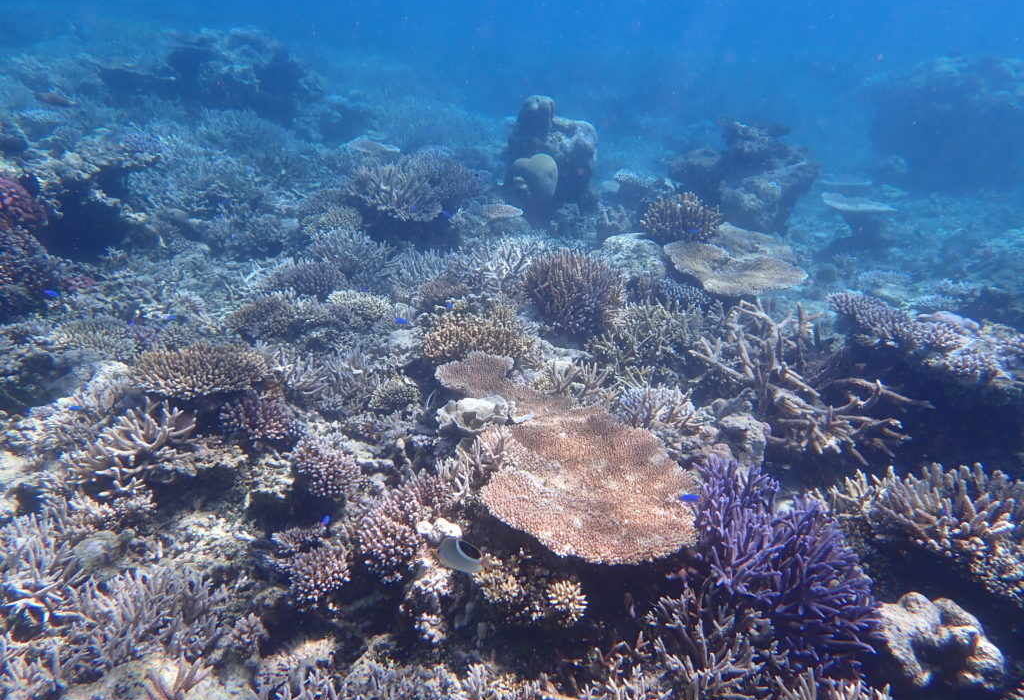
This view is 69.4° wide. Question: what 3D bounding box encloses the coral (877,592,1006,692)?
[{"bbox_3d":[0.900,0.613,1.550,0.250,0.170,0.200,0,26,0],"label":"coral"}]

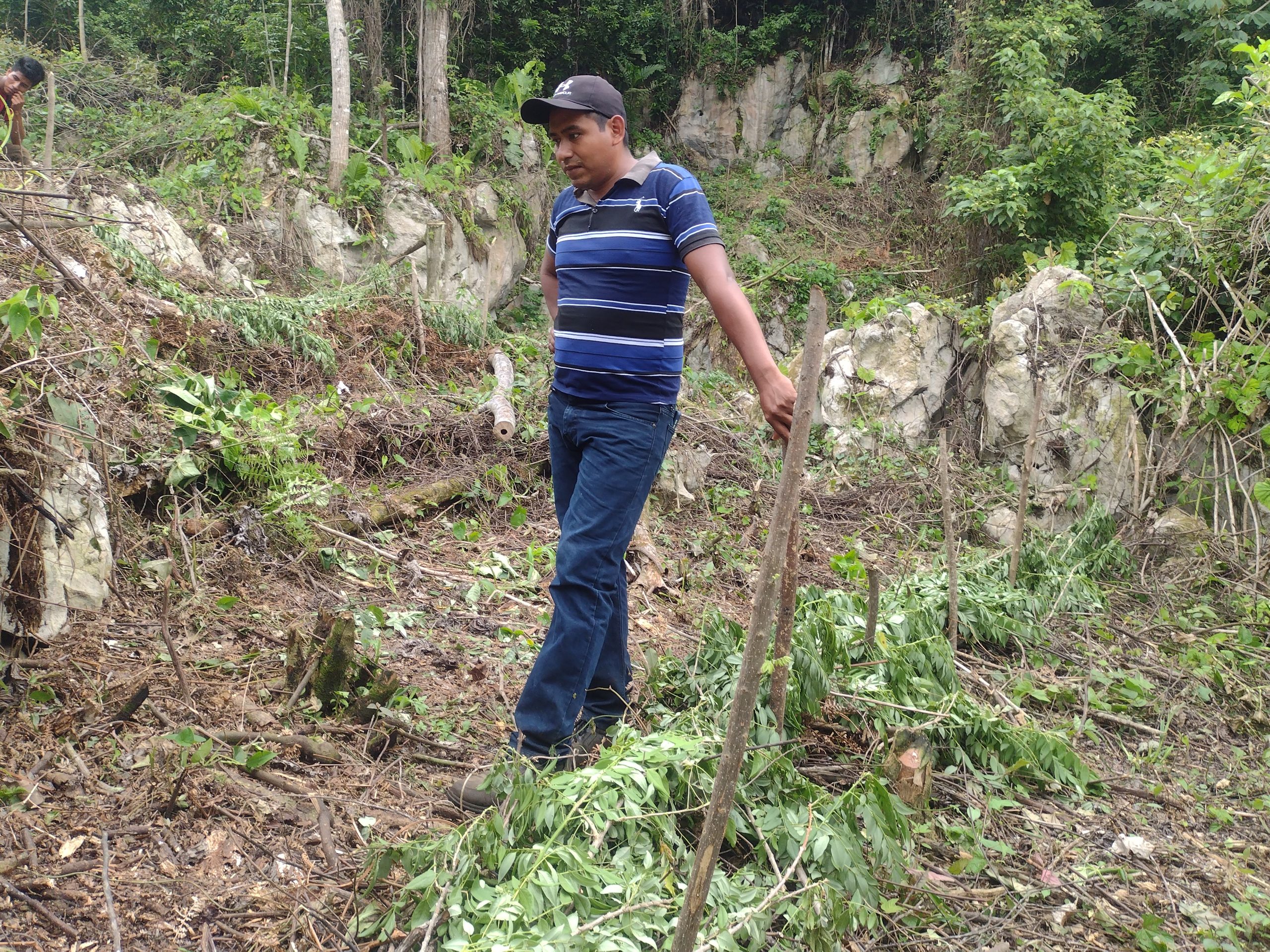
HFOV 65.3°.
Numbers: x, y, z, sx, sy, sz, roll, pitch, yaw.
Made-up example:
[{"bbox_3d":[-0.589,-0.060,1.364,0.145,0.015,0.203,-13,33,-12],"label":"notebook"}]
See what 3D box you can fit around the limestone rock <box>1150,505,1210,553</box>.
[{"bbox_3d":[3.351,0.339,6.100,0.350,0.260,0.280,4,8,29],"label":"limestone rock"}]

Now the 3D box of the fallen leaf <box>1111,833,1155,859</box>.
[{"bbox_3d":[1.088,0.805,2.168,0.090,0.030,0.060,3,7,28],"label":"fallen leaf"}]

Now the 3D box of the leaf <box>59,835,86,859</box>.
[{"bbox_3d":[-1.157,0.752,2.038,0.042,0.020,0.068,1,7,12],"label":"leaf"}]

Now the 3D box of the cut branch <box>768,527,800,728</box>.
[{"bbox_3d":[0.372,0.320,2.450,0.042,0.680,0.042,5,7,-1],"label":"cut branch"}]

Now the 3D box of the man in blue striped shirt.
[{"bbox_3d":[-0.031,-0.091,2.306,0.570,1.680,0.650,-6,9,-40],"label":"man in blue striped shirt"}]

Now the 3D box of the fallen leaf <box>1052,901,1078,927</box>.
[{"bbox_3d":[0.847,0.862,1.950,0.050,0.030,0.045,0,7,0],"label":"fallen leaf"}]

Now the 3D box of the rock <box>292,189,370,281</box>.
[{"bbox_3d":[-2.241,-1.773,7.300,0.540,0.620,0.450,-2,7,-17],"label":"rock"}]

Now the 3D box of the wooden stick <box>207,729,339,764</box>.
[{"bbox_3d":[-0.927,0.678,2.518,0.340,0.055,0.065,2,7,18],"label":"wooden stick"}]

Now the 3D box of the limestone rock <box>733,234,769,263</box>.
[{"bbox_3d":[1.353,-2.632,11.500,0.400,0.310,0.320,0,7,0],"label":"limestone rock"}]

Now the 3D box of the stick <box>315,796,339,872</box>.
[{"bbox_3d":[-0.670,0.763,2.152,0.040,0.040,0.270,-3,7,-22],"label":"stick"}]

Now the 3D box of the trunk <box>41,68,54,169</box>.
[{"bbox_3d":[-3.368,-2.024,5.700,0.045,0.620,0.045,5,7,-1],"label":"trunk"}]

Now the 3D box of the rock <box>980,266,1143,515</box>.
[{"bbox_3d":[2.495,-0.520,5.800,0.850,1.350,0.750,3,7,23],"label":"rock"}]

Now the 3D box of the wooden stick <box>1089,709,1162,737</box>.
[{"bbox_3d":[1.528,0.770,3.090,0.220,0.025,0.025,12,13,36],"label":"wooden stick"}]

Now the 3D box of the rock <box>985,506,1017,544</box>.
[{"bbox_3d":[2.141,0.288,5.800,0.200,0.200,0.190,3,7,20],"label":"rock"}]

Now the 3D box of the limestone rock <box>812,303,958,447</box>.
[{"bbox_3d":[1.694,-0.668,6.700,0.870,0.930,0.700,2,7,14],"label":"limestone rock"}]

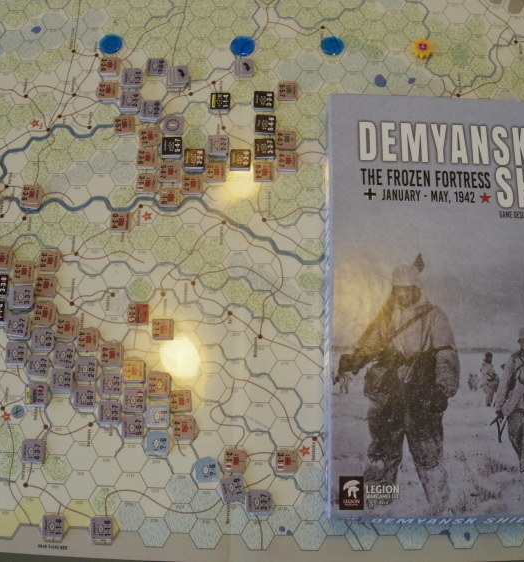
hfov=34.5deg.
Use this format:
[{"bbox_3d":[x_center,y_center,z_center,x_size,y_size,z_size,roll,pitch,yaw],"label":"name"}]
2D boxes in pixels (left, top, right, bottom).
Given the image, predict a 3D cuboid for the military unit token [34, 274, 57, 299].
[{"bbox_3d":[-0.154,0.004,0.606,0.016,0.003,0.015,1,73,0],"label":"military unit token"}]

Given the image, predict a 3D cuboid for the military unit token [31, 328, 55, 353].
[{"bbox_3d":[-0.153,0.041,0.593,0.016,0.004,0.015,1,73,0],"label":"military unit token"}]

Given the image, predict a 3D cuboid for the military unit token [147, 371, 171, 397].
[{"bbox_3d":[-0.073,0.073,0.600,0.015,0.003,0.015,3,73,2],"label":"military unit token"}]

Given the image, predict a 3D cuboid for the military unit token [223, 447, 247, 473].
[{"bbox_3d":[-0.018,0.122,0.570,0.015,0.003,0.015,1,73,0],"label":"military unit token"}]

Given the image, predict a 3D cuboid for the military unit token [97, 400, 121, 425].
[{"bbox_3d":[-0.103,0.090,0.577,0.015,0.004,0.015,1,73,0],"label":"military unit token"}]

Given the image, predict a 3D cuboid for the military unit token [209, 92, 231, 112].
[{"bbox_3d":[-0.032,-0.137,0.648,0.016,0.004,0.016,1,73,1],"label":"military unit token"}]

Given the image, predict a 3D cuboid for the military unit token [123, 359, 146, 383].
[{"bbox_3d":[-0.089,0.063,0.590,0.016,0.004,0.016,1,73,1],"label":"military unit token"}]

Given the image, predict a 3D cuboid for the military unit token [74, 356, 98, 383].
[{"bbox_3d":[-0.123,0.062,0.591,0.016,0.003,0.016,1,73,1],"label":"military unit token"}]

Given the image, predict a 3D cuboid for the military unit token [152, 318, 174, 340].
[{"bbox_3d":[-0.069,0.034,0.591,0.015,0.002,0.015,1,73,1],"label":"military unit token"}]

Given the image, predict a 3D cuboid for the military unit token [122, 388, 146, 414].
[{"bbox_3d":[-0.089,0.083,0.584,0.016,0.004,0.016,1,73,1],"label":"military unit token"}]

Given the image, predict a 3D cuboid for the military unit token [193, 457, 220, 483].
[{"bbox_3d":[-0.038,0.129,0.581,0.015,0.003,0.015,-2,72,1],"label":"military unit token"}]

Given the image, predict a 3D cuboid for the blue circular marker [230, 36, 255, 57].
[{"bbox_3d":[-0.015,-0.184,0.662,0.019,0.003,0.019,0,73,0],"label":"blue circular marker"}]

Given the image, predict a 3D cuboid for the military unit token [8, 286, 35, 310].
[{"bbox_3d":[-0.170,0.013,0.601,0.018,0.006,0.017,1,73,0],"label":"military unit token"}]

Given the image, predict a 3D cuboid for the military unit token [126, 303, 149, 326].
[{"bbox_3d":[-0.087,0.024,0.599,0.015,0.003,0.015,1,73,0],"label":"military unit token"}]

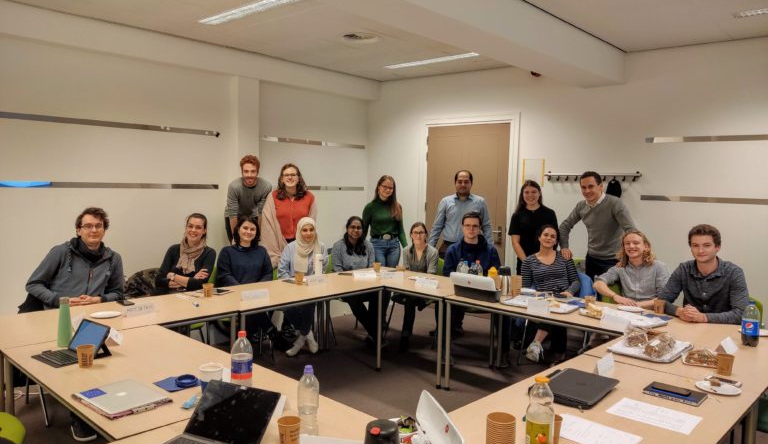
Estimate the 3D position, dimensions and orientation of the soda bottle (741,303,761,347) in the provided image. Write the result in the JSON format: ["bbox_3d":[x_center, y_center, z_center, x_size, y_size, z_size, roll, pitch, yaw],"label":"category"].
[{"bbox_3d":[2.126,0.591,3.334,0.087,0.252,0.087,6,6,43],"label":"soda bottle"}]

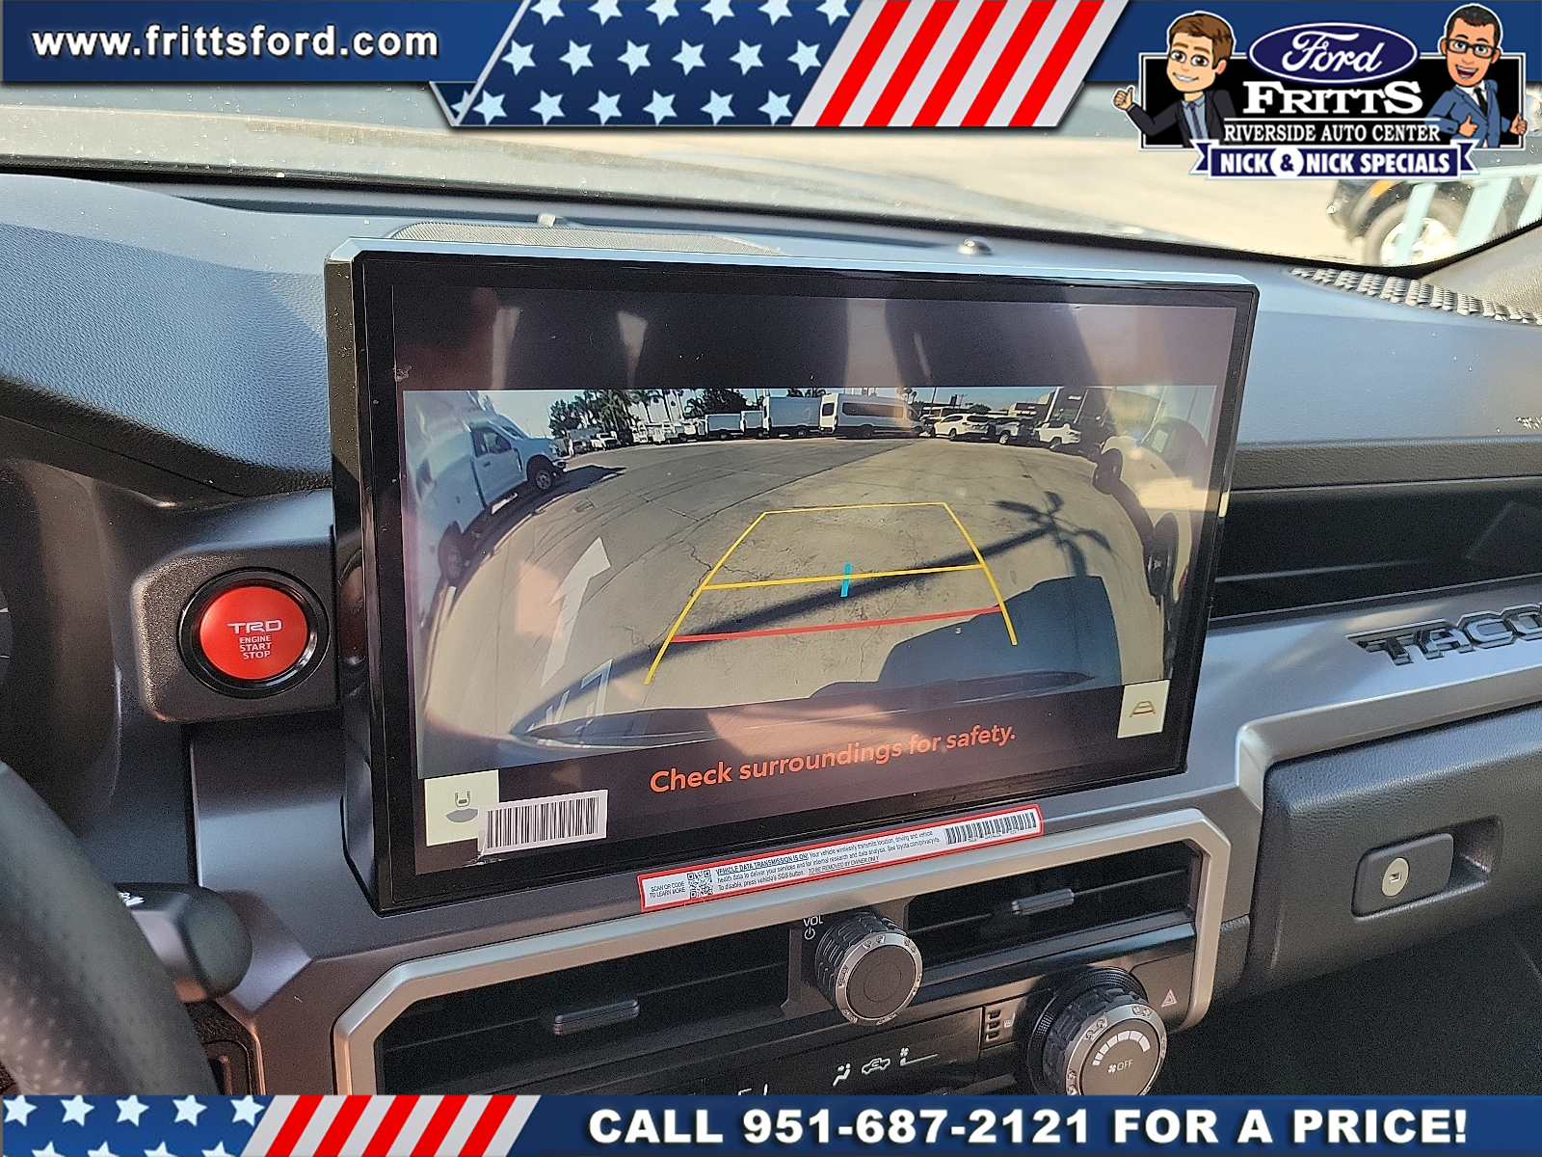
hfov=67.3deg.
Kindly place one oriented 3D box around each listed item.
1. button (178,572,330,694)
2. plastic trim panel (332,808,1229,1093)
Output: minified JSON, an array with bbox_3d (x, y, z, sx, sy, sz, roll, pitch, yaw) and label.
[{"bbox_3d":[-0.156,0.015,0.349,0.041,0.041,0.014,-4,18,-23],"label":"button"},{"bbox_3d":[0.025,0.158,0.447,0.363,0.109,0.028,-4,14,-23],"label":"plastic trim panel"}]

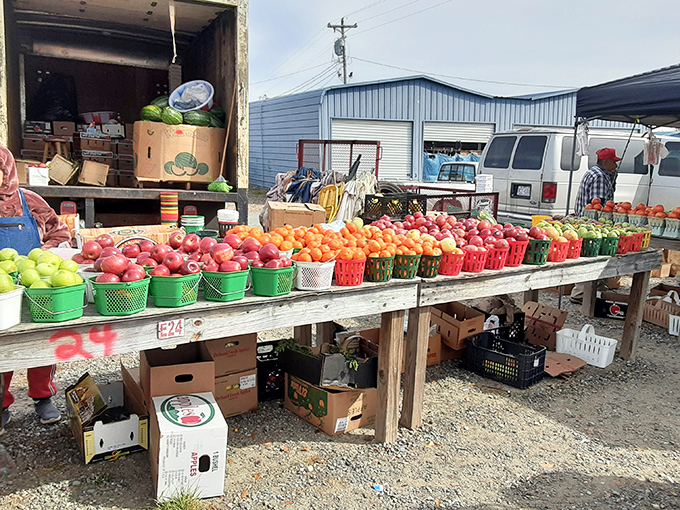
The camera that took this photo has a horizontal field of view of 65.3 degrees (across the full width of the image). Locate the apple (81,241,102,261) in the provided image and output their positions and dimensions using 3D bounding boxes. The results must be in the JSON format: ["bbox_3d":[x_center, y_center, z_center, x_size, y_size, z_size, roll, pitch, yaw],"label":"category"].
[{"bbox_3d":[-1.162,-0.021,2.480,0.090,0.088,0.090,-5,13,-25],"label":"apple"}]

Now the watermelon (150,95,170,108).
[{"bbox_3d":[-2.030,-1.719,6.100,0.300,0.205,0.220,-1,11,-15],"label":"watermelon"}]

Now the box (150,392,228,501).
[{"bbox_3d":[-0.755,0.933,2.635,0.296,0.333,0.412,0,9,-22],"label":"box"}]

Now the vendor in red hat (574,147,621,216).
[{"bbox_3d":[2.584,-0.290,5.426,0.450,1.650,0.520,5,12,20],"label":"vendor in red hat"}]

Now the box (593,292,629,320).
[{"bbox_3d":[3.057,0.575,5.918,0.410,0.215,0.330,5,11,17],"label":"box"}]

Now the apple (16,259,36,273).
[{"bbox_3d":[-1.393,0.049,2.360,0.080,0.075,0.080,-5,13,-33],"label":"apple"}]

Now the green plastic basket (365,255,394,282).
[{"bbox_3d":[0.205,0.063,2.785,0.160,0.133,0.160,1,10,0],"label":"green plastic basket"}]

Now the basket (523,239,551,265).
[{"bbox_3d":[1.417,-0.021,3.796,0.168,0.158,0.168,-5,12,-32],"label":"basket"}]

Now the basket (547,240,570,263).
[{"bbox_3d":[1.582,-0.030,3.857,0.162,0.150,0.162,-5,12,-35],"label":"basket"}]

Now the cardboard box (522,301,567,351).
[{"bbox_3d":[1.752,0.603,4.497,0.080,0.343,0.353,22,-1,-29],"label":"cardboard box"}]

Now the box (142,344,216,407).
[{"bbox_3d":[-0.899,0.631,2.940,0.313,0.260,0.490,-4,13,-22],"label":"box"}]

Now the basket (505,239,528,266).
[{"bbox_3d":[1.179,-0.018,3.578,0.165,0.158,0.165,-5,12,-35],"label":"basket"}]

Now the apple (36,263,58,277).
[{"bbox_3d":[-1.320,0.077,2.390,0.088,0.080,0.088,-5,13,-26],"label":"apple"}]

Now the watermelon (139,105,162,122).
[{"bbox_3d":[-2.221,-1.667,6.250,0.260,0.220,0.240,-3,12,-19],"label":"watermelon"}]

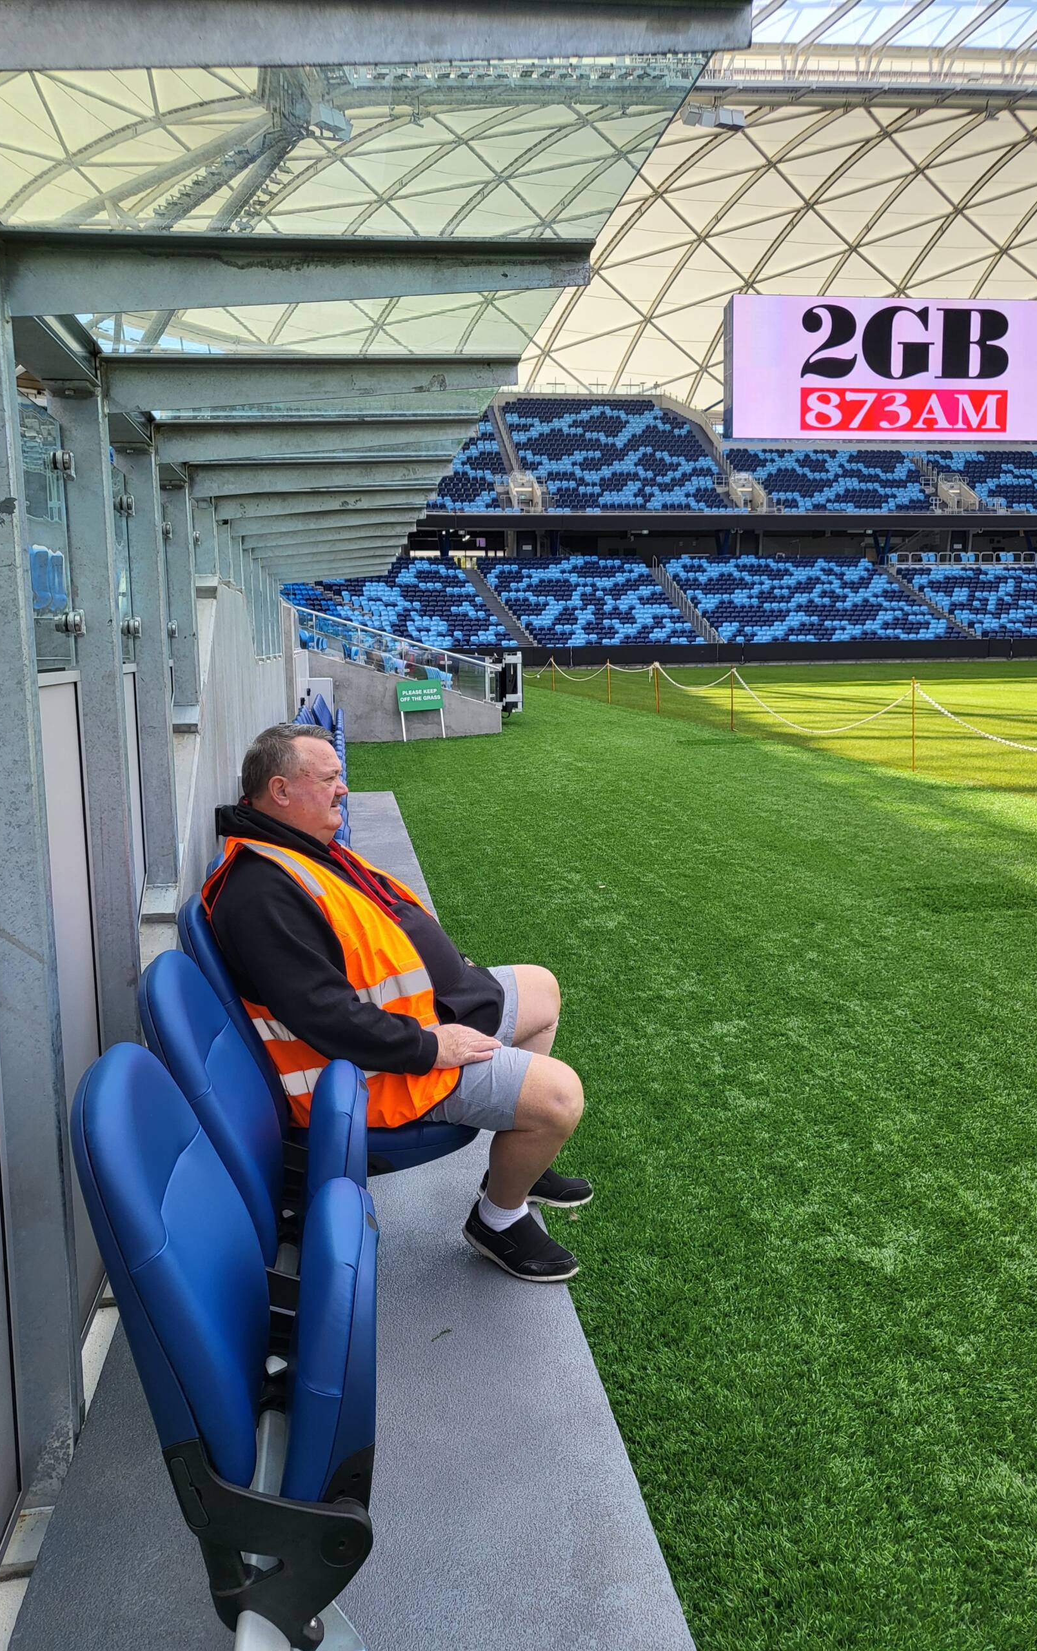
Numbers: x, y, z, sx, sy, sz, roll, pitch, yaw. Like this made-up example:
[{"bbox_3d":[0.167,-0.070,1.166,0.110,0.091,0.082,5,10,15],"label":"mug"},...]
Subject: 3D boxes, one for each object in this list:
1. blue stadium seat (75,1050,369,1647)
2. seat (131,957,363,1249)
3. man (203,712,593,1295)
[{"bbox_3d":[-0.415,0.721,1.888,0.420,0.825,0.500,-2,9,-8],"label":"blue stadium seat"},{"bbox_3d":[-0.489,0.645,2.400,0.420,0.825,0.500,-2,9,-8],"label":"seat"},{"bbox_3d":[-0.256,0.387,2.941,0.860,1.270,0.580,-2,9,-8],"label":"man"}]

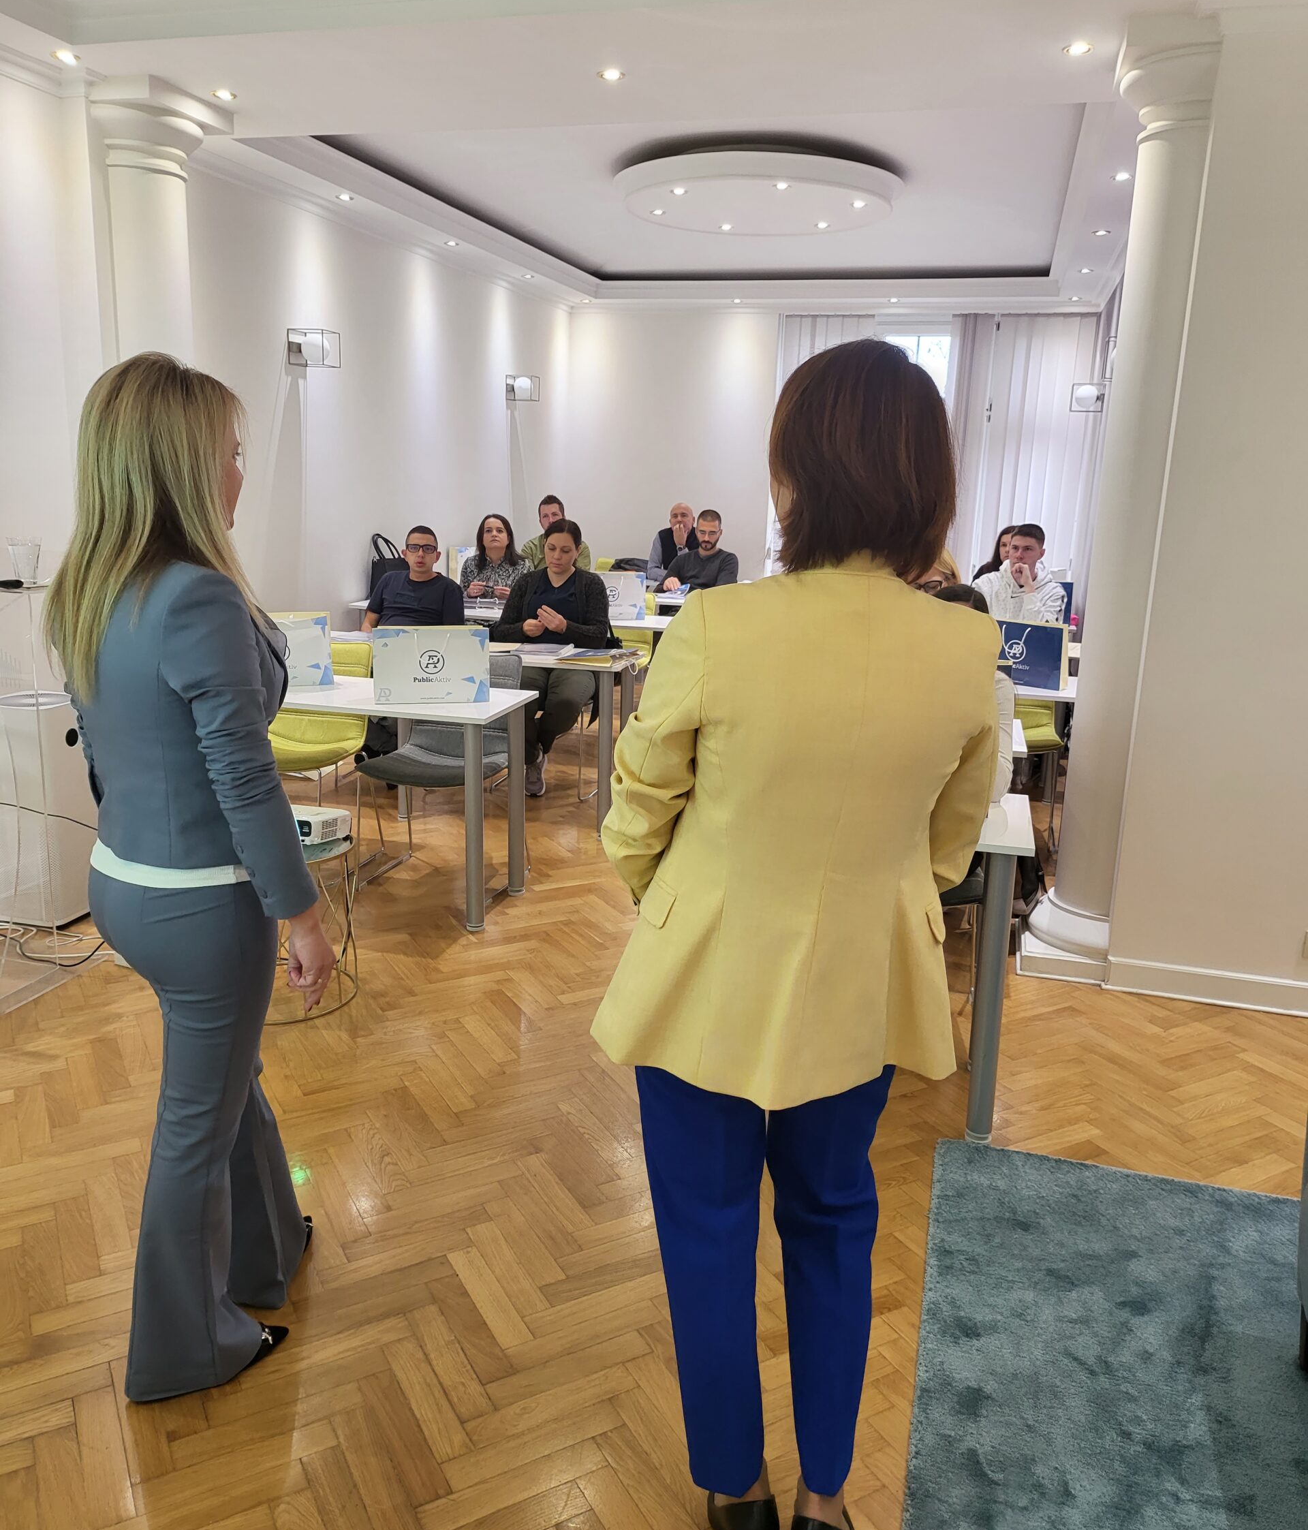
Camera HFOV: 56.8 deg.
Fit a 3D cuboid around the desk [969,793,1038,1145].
[{"bbox_3d":[0.411,0.446,3.106,1.000,0.750,0.530,6,14,15],"label":"desk"}]

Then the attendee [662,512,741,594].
[{"bbox_3d":[0.303,-1.073,8.253,0.560,1.280,0.800,5,14,13],"label":"attendee"}]

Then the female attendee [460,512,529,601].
[{"bbox_3d":[-1.028,-0.893,7.423,0.500,1.240,0.750,4,14,7],"label":"female attendee"}]

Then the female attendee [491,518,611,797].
[{"bbox_3d":[-0.521,-0.555,6.020,0.540,1.285,0.780,4,14,7],"label":"female attendee"}]

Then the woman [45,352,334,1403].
[{"bbox_3d":[-0.761,0.198,2.051,0.470,1.700,0.460,12,17,36],"label":"woman"}]

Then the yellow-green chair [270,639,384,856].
[{"bbox_3d":[-1.362,-0.038,4.700,0.510,0.820,0.570,6,14,15],"label":"yellow-green chair"}]

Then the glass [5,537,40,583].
[{"bbox_3d":[-1.721,-0.557,3.299,0.090,0.115,0.090,6,14,15],"label":"glass"}]

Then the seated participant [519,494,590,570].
[{"bbox_3d":[-0.715,-1.168,8.313,0.530,1.310,0.750,3,14,5],"label":"seated participant"}]

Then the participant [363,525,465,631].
[{"bbox_3d":[-1.217,-0.562,6.061,0.550,1.235,0.780,4,14,7],"label":"participant"}]

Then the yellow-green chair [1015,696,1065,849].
[{"bbox_3d":[1.572,-0.117,5.495,0.570,0.820,0.580,6,14,15],"label":"yellow-green chair"}]

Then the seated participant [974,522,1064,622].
[{"bbox_3d":[1.876,-0.594,6.311,0.550,1.310,0.750,8,15,23],"label":"seated participant"}]

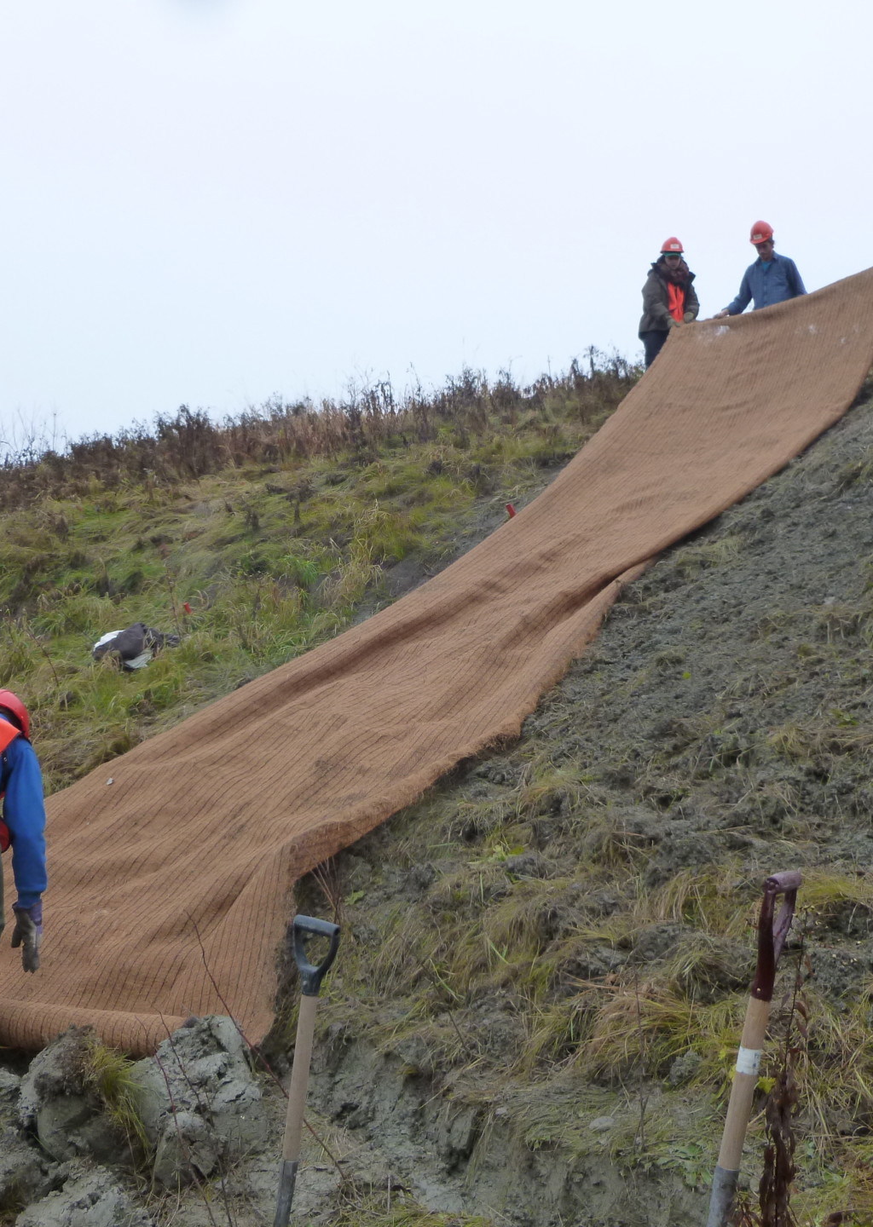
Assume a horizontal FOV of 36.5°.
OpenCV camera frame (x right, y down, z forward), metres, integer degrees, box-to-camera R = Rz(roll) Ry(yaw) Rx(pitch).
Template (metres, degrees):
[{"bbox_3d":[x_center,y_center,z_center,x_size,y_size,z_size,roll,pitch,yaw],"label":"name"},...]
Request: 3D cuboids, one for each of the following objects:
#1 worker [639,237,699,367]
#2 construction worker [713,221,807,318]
[{"bbox_3d":[2.040,-2.460,11.600,0.560,1.660,0.460,0,-1,-3],"label":"worker"},{"bbox_3d":[2.770,-2.460,11.300,0.720,1.720,0.550,-1,-2,27],"label":"construction worker"}]

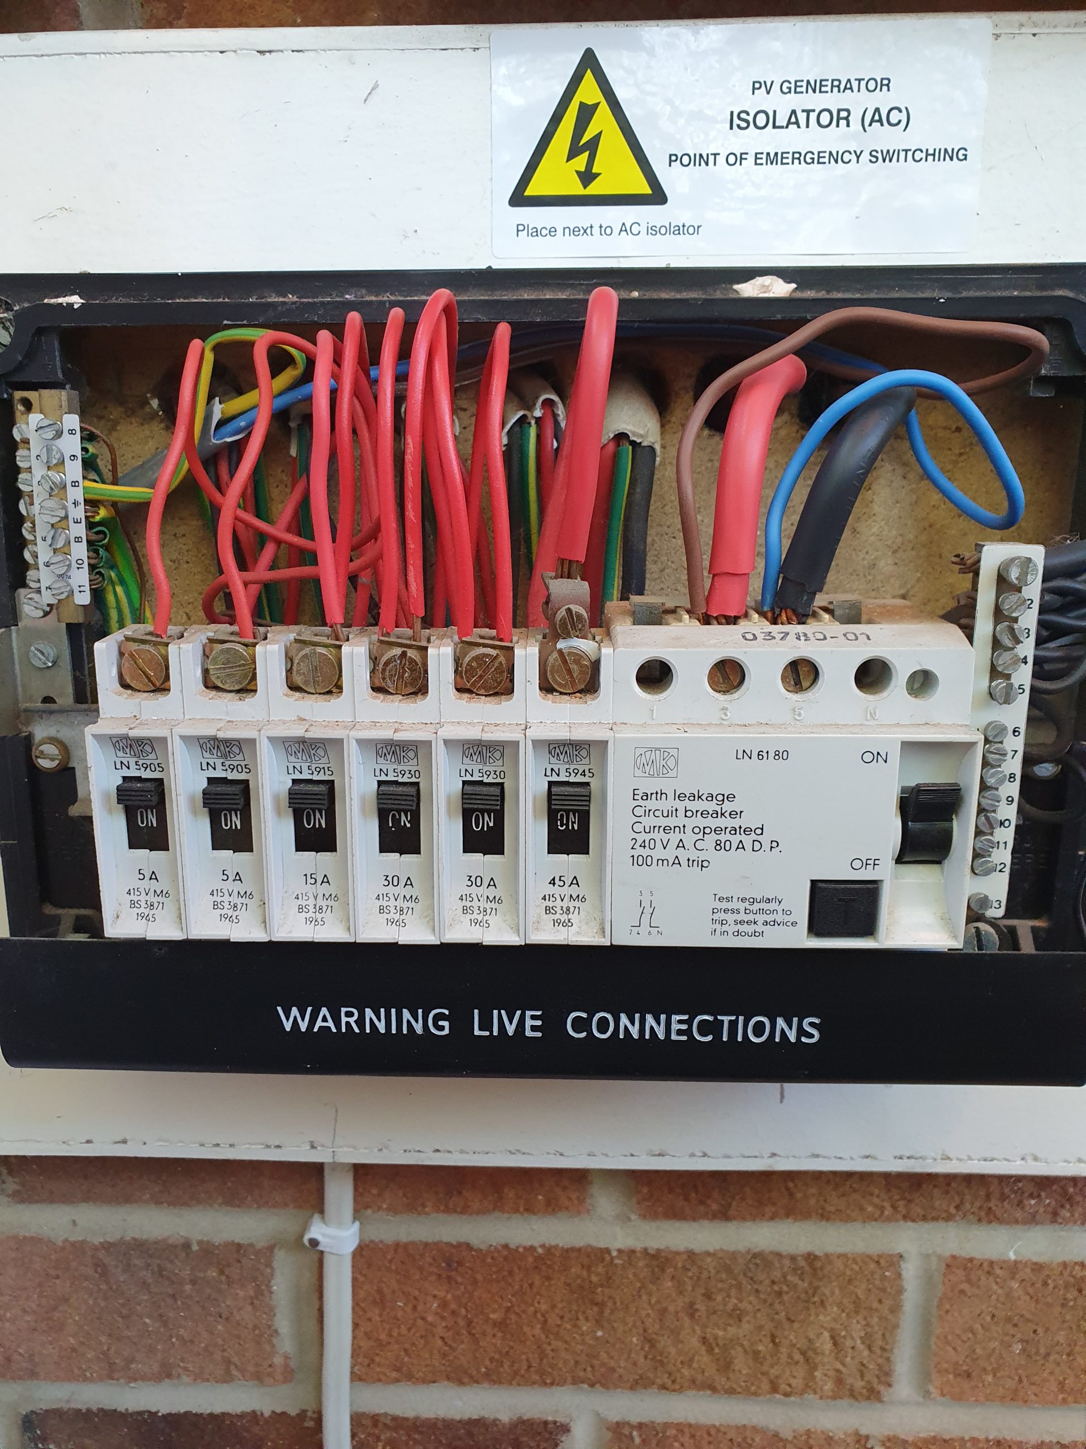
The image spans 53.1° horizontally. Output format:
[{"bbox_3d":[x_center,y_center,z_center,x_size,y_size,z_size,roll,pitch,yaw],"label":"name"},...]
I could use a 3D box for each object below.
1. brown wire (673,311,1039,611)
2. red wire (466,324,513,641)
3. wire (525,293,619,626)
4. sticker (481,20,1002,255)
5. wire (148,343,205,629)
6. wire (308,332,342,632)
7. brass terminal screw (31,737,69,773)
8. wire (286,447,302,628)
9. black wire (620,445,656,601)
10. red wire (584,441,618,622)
[{"bbox_3d":[0.072,-0.060,0.252,0.086,0.065,0.046,0,12,2],"label":"brown wire"},{"bbox_3d":[-0.012,-0.052,0.238,0.012,0.065,0.036,0,12,2],"label":"red wire"},{"bbox_3d":[0.006,-0.056,0.239,0.020,0.073,0.048,0,12,2],"label":"wire"},{"bbox_3d":[0.046,-0.141,0.264,0.118,0.051,0.001,0,12,2],"label":"sticker"},{"bbox_3d":[-0.082,-0.053,0.245,0.013,0.066,0.018,0,12,2],"label":"wire"},{"bbox_3d":[-0.044,-0.049,0.223,0.005,0.060,0.019,0,12,2],"label":"wire"},{"bbox_3d":[-0.123,0.008,0.272,0.008,0.009,0.005,0,12,2],"label":"brass terminal screw"},{"bbox_3d":[-0.067,-0.050,0.291,0.006,0.047,0.008,0,12,2],"label":"wire"},{"bbox_3d":[0.023,-0.047,0.259,0.007,0.036,0.017,0,12,2],"label":"black wire"},{"bbox_3d":[0.014,-0.049,0.285,0.010,0.049,0.010,0,12,2],"label":"red wire"}]

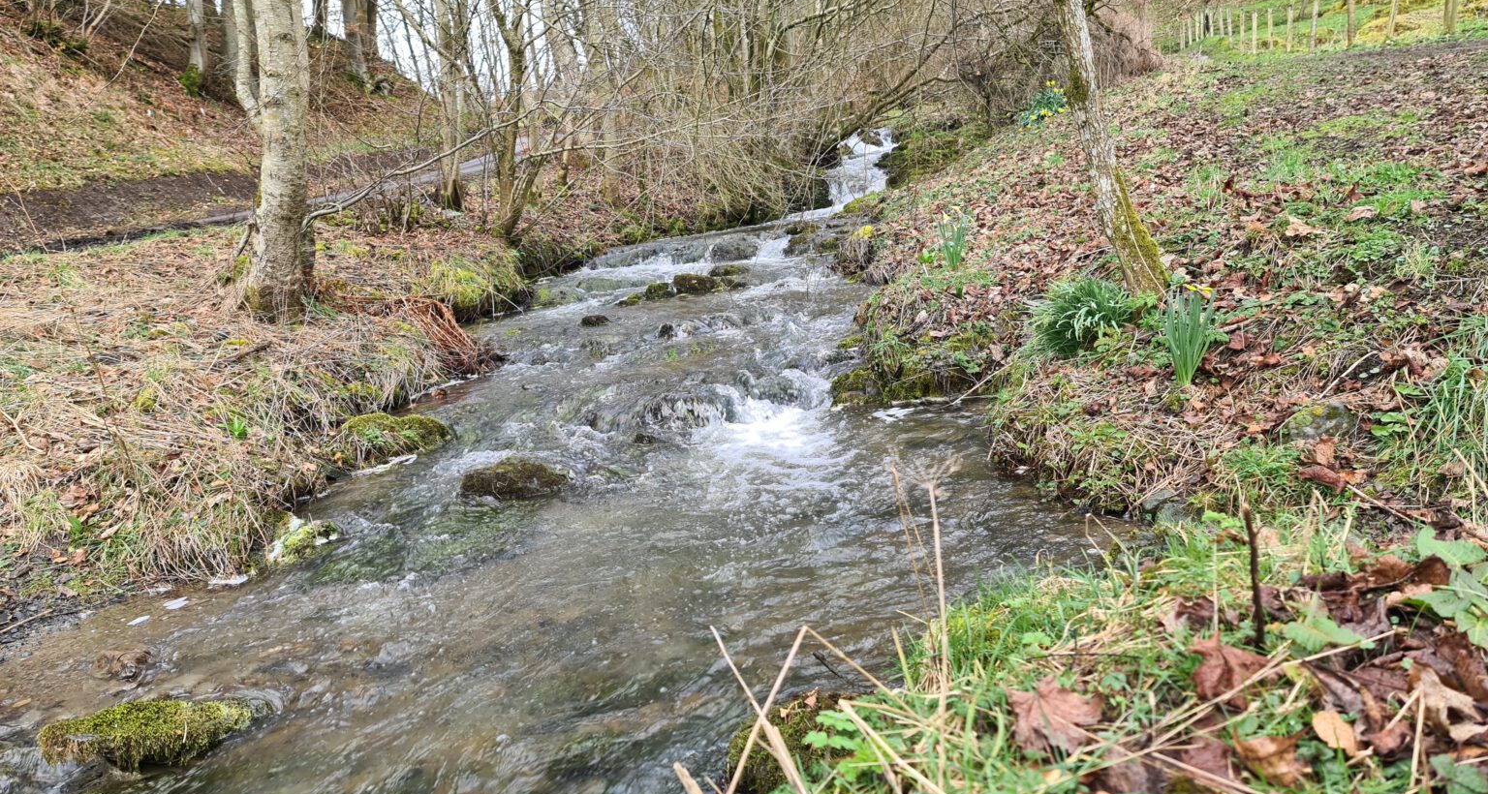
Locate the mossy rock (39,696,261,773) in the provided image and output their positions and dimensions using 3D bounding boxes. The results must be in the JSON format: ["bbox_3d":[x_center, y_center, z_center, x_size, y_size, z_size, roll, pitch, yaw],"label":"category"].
[{"bbox_3d":[-1.155,0.660,2.100,0.400,0.090,0.180,-2,9,-15],"label":"mossy rock"}]

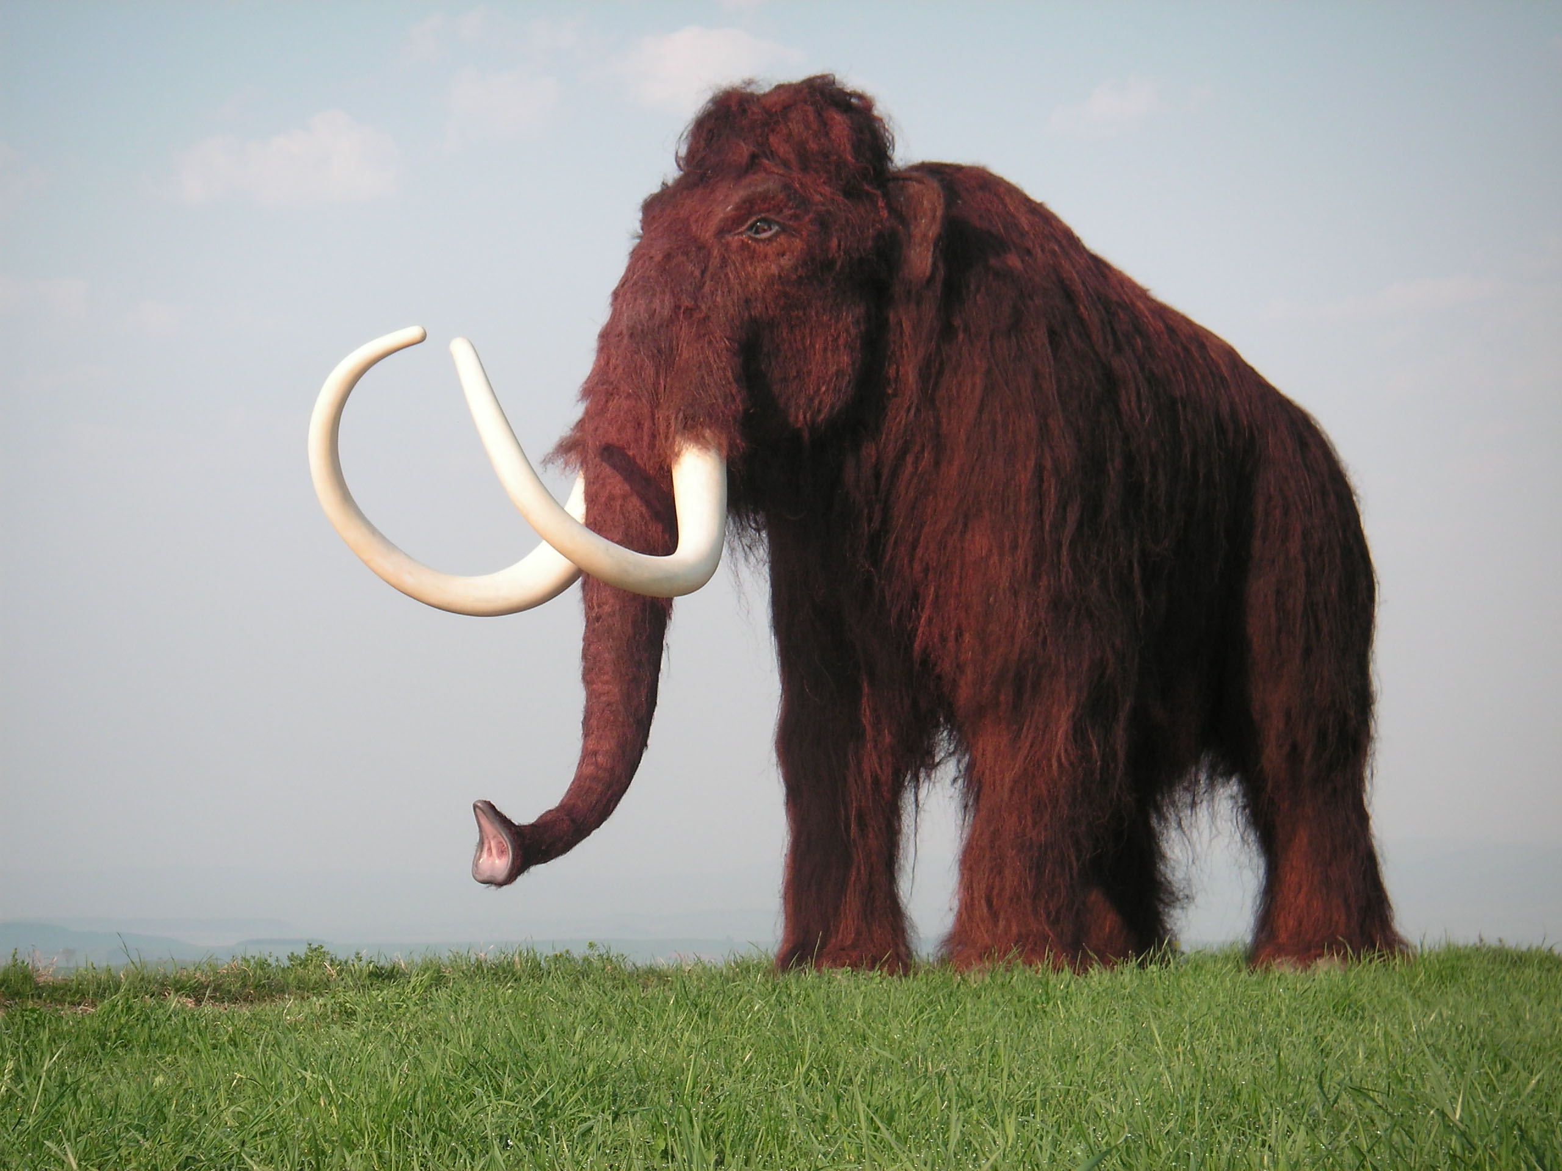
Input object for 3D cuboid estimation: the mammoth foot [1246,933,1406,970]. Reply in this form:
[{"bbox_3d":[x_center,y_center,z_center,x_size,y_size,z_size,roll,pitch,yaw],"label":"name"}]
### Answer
[{"bbox_3d":[2.156,1.446,14.900,0.580,0.160,0.600,-4,-6,37],"label":"mammoth foot"}]

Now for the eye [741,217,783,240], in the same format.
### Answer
[{"bbox_3d":[-0.066,-1.245,13.200,0.137,0.082,0.070,1,-5,-9],"label":"eye"}]

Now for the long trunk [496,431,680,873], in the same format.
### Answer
[{"bbox_3d":[-0.675,0.235,12.900,0.680,1.540,0.340,4,-6,-42],"label":"long trunk"}]

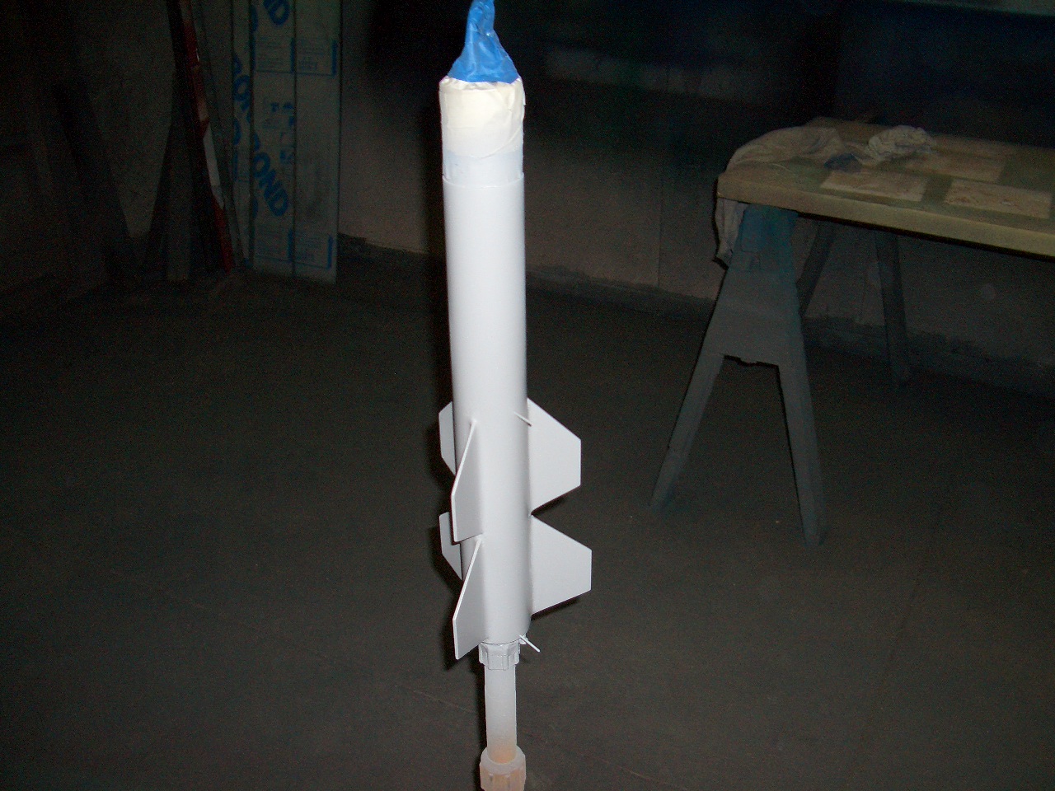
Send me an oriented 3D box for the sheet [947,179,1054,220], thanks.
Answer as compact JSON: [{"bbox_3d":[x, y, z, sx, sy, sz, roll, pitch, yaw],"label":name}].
[{"bbox_3d":[1.016,-0.426,2.296,0.203,0.006,0.188,12,30,23],"label":"sheet"}]

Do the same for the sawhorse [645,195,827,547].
[{"bbox_3d":[0.752,-0.233,2.889,0.432,0.783,1.015,13,30,26],"label":"sawhorse"}]

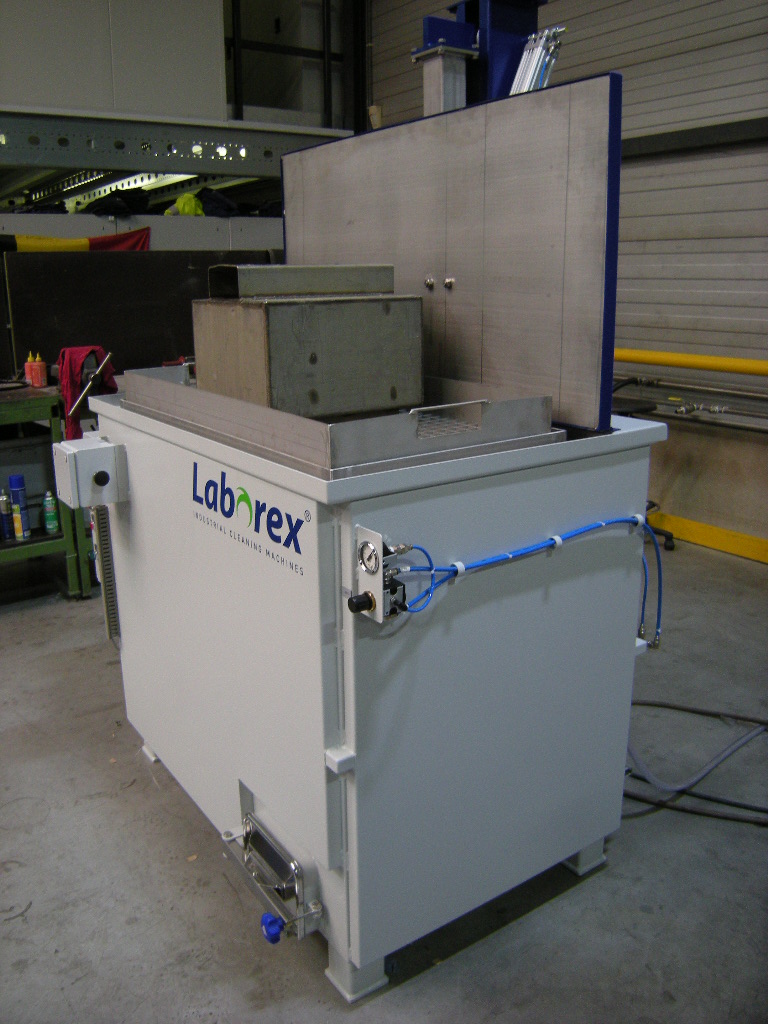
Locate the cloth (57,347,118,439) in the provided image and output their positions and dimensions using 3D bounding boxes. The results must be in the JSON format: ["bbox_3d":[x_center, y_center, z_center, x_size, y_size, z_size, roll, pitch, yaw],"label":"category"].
[{"bbox_3d":[-1.210,-0.470,3.413,0.190,0.400,0.200,-11,19,-34],"label":"cloth"}]

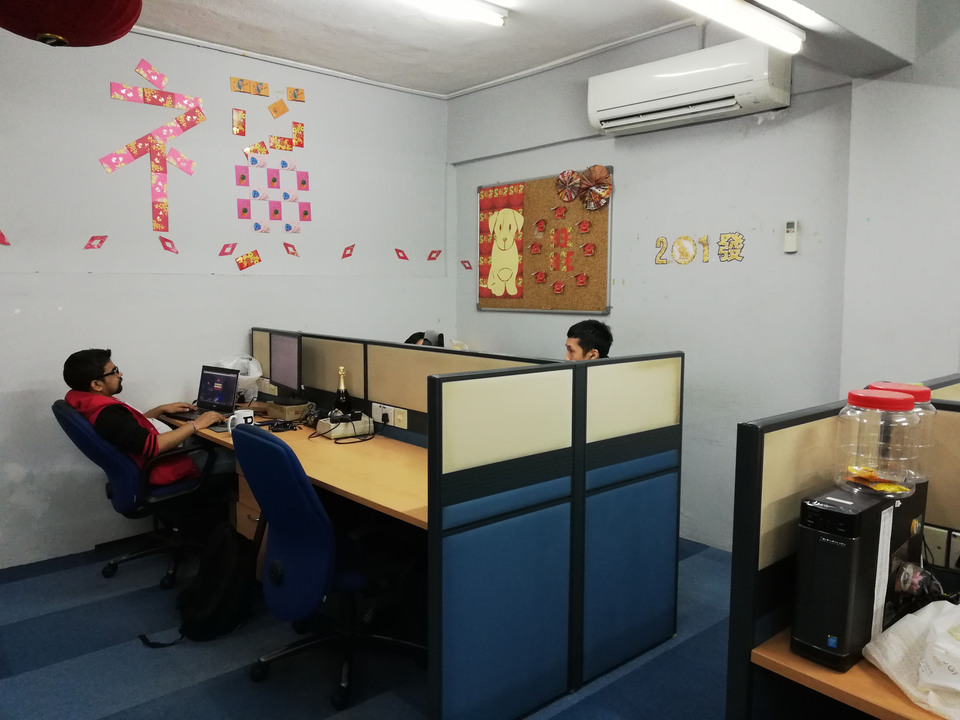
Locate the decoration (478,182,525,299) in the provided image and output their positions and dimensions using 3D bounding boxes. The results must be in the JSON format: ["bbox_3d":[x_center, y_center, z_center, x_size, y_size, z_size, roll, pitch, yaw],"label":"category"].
[{"bbox_3d":[0.147,-0.833,5.286,0.020,0.789,0.470,-5,7,-41],"label":"decoration"}]

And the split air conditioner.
[{"bbox_3d":[1.051,-1.401,3.910,0.224,0.312,1.078,-5,7,-41],"label":"split air conditioner"}]

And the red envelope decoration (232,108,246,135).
[{"bbox_3d":[-1.437,-1.423,4.485,0.088,0.154,0.008,-5,7,-41],"label":"red envelope decoration"}]

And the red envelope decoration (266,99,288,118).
[{"bbox_3d":[-1.246,-1.555,4.646,0.010,0.074,0.121,6,43,48],"label":"red envelope decoration"}]

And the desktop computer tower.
[{"bbox_3d":[0.794,0.423,1.559,0.386,0.311,0.113,-5,7,-41],"label":"desktop computer tower"}]

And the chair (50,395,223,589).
[{"bbox_3d":[-1.669,0.619,3.806,0.810,0.910,0.650,-4,7,-33],"label":"chair"}]

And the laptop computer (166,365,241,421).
[{"bbox_3d":[-1.551,0.187,4.148,0.340,0.250,0.275,4,7,36],"label":"laptop computer"}]

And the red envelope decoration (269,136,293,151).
[{"bbox_3d":[-1.235,-1.348,4.670,0.158,0.076,0.008,-5,7,-41],"label":"red envelope decoration"}]

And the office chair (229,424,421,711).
[{"bbox_3d":[-0.552,0.682,2.829,0.730,0.975,0.660,-5,7,-41],"label":"office chair"}]

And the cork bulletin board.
[{"bbox_3d":[0.395,-0.763,5.040,0.032,0.904,1.248,-5,7,-41],"label":"cork bulletin board"}]

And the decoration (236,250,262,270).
[{"bbox_3d":[-1.414,-0.612,4.588,0.154,0.072,0.010,-35,26,-34],"label":"decoration"}]

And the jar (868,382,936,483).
[{"bbox_3d":[0.928,0.158,1.674,0.154,0.202,0.154,-5,7,-41],"label":"jar"}]

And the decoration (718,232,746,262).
[{"bbox_3d":[1.335,-0.596,3.966,0.010,0.157,0.159,-5,7,-41],"label":"decoration"}]

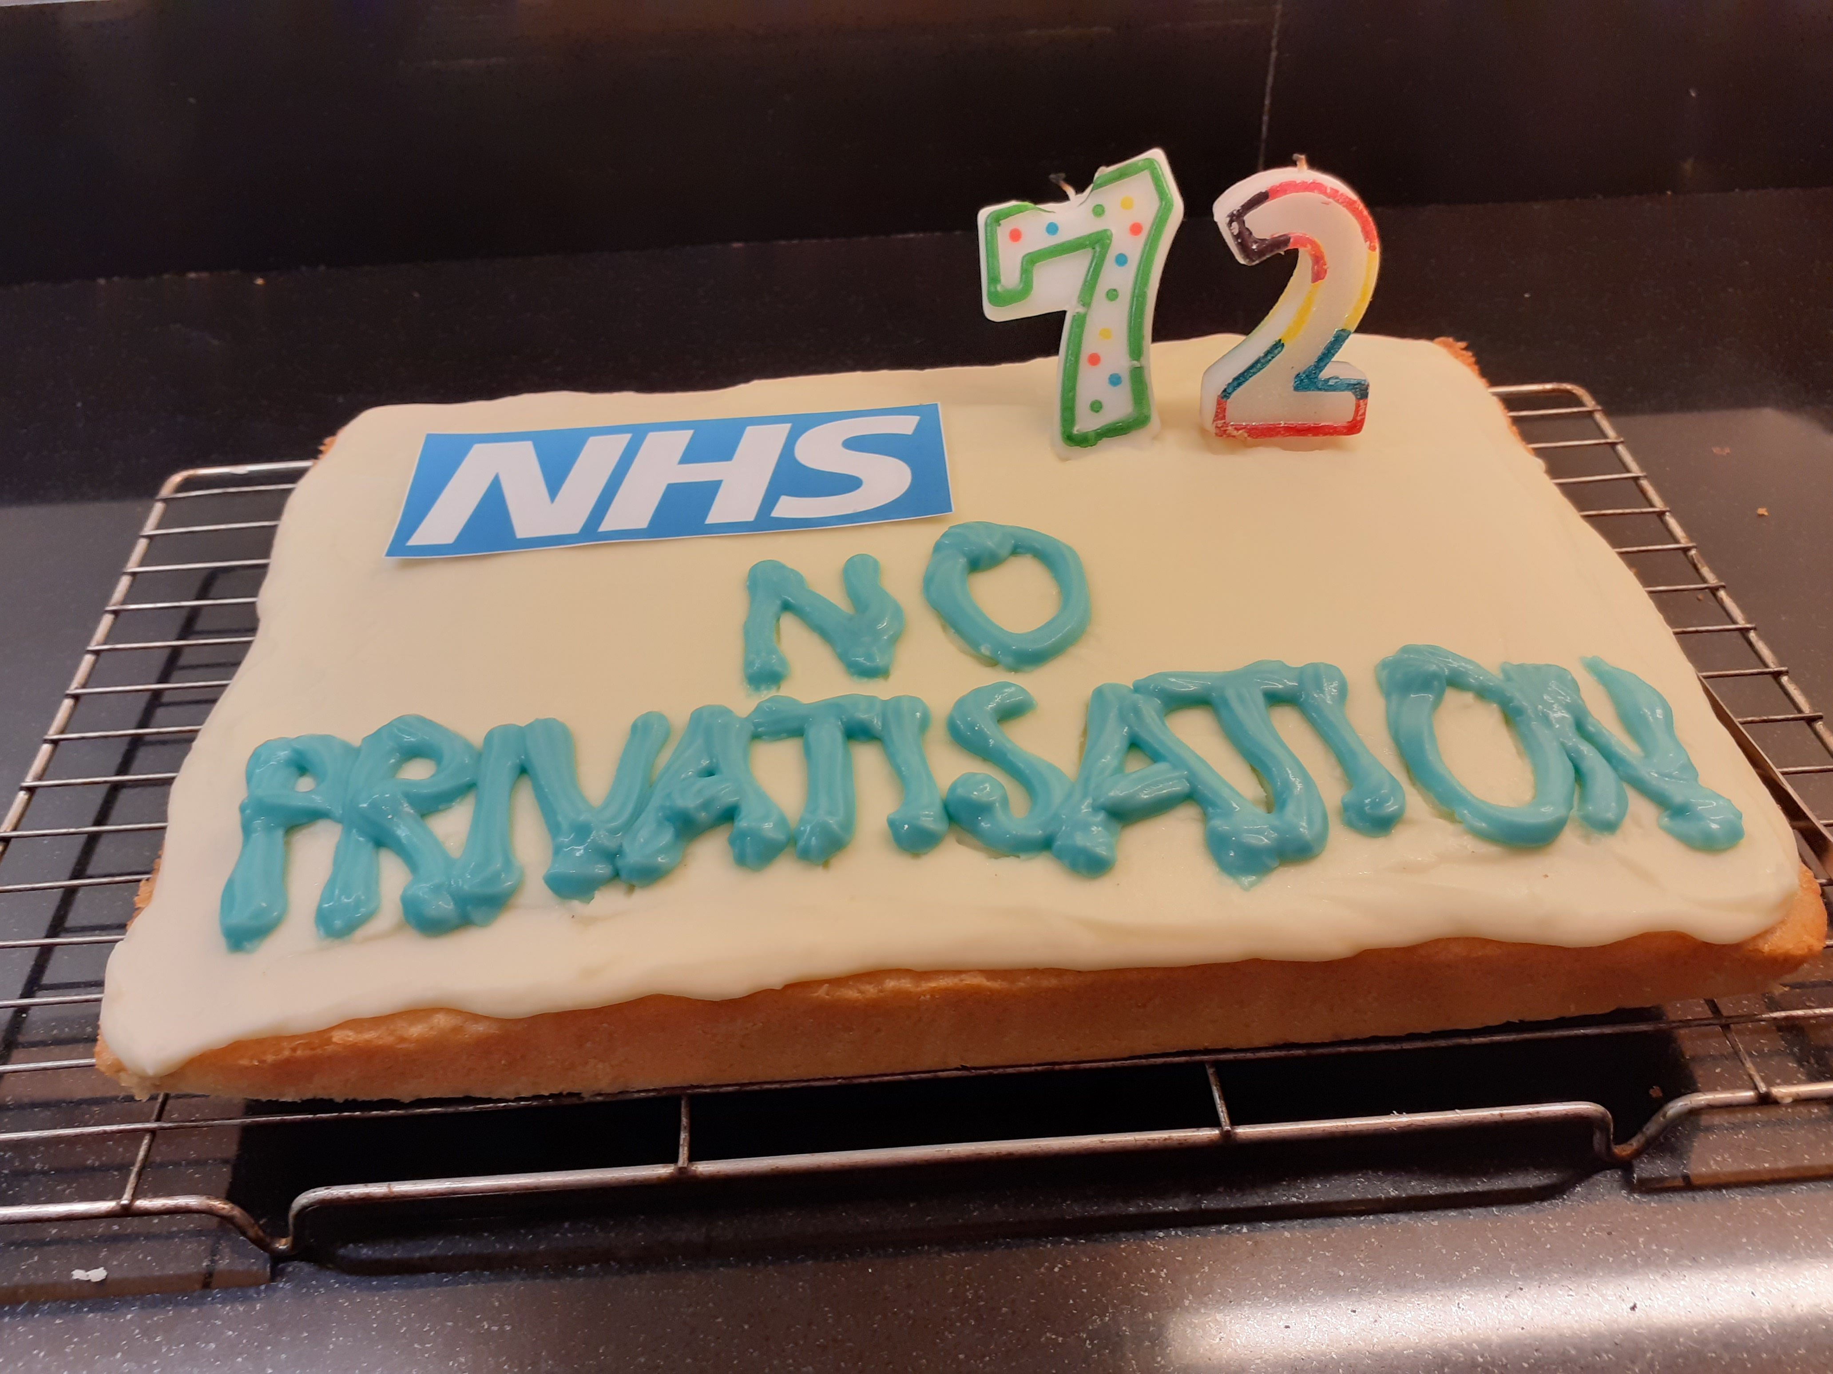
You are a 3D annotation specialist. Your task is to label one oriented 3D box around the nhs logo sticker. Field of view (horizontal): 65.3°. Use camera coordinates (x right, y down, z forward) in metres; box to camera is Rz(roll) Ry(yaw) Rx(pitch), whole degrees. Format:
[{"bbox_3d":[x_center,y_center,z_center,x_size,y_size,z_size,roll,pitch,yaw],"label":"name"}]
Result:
[{"bbox_3d":[-0.067,-0.060,0.400,0.150,0.003,0.055,-4,44,-1],"label":"nhs logo sticker"}]

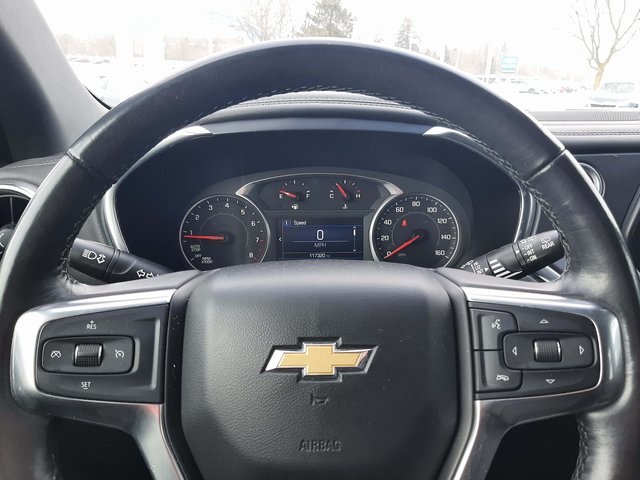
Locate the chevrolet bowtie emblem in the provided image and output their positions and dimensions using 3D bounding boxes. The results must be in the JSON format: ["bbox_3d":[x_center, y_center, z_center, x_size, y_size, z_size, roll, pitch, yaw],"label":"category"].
[{"bbox_3d":[0.000,0.074,0.297,0.068,0.023,0.007,0,-4,0],"label":"chevrolet bowtie emblem"}]

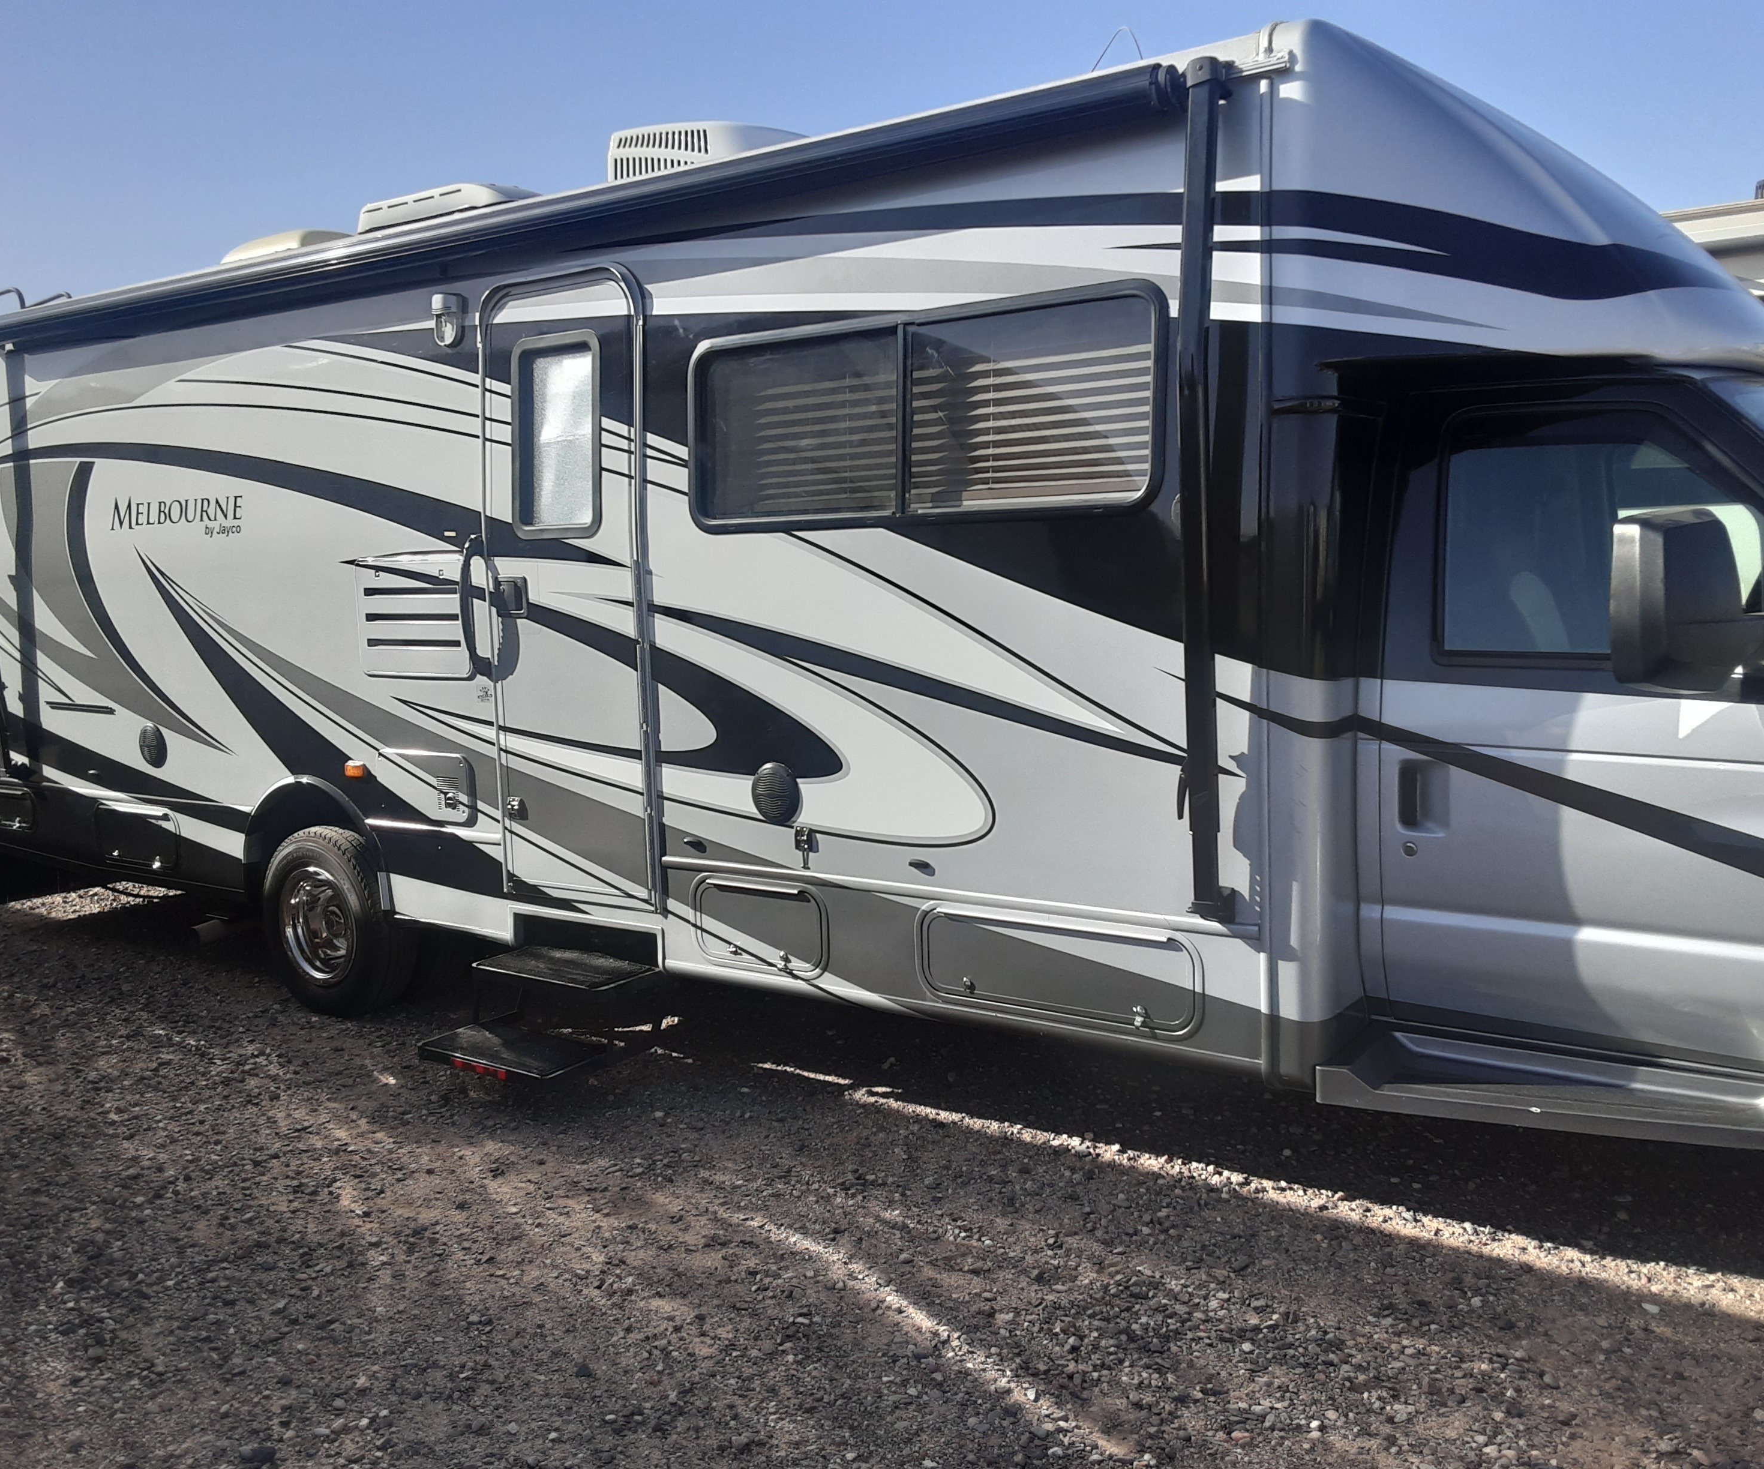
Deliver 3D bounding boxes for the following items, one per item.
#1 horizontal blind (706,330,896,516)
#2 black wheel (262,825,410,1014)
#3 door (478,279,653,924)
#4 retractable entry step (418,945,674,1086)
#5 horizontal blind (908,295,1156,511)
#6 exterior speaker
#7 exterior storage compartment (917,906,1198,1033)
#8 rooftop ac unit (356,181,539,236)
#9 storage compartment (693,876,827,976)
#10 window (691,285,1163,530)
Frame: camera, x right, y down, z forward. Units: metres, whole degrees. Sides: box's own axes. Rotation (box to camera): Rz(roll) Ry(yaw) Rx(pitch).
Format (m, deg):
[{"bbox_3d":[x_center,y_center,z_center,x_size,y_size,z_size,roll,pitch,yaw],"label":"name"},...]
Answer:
[{"bbox_3d":[-0.238,-0.886,4.559,0.719,0.532,0.040,3,7,35],"label":"horizontal blind"},{"bbox_3d":[-2.117,0.720,6.212,0.740,0.735,0.225,3,7,35],"label":"black wheel"},{"bbox_3d":[-0.993,-0.451,5.086,0.720,2.008,0.050,3,7,35],"label":"door"},{"bbox_3d":[-1.065,0.884,5.004,0.637,0.268,0.568,3,7,35],"label":"retractable entry step"},{"bbox_3d":[0.385,-0.840,4.119,0.737,0.520,0.040,3,7,35],"label":"horizontal blind"},{"bbox_3d":[-0.299,0.170,4.635,0.184,0.179,0.035,3,7,35],"label":"exterior speaker"},{"bbox_3d":[0.453,0.598,4.170,0.855,0.294,0.040,3,7,35],"label":"exterior storage compartment"},{"bbox_3d":[-1.542,-1.881,5.768,0.690,0.160,0.360,3,7,35],"label":"rooftop ac unit"},{"bbox_3d":[-0.360,0.557,4.745,0.531,0.269,0.040,3,7,35],"label":"storage compartment"},{"bbox_3d":[0.071,-0.847,4.280,1.541,0.558,0.050,3,7,35],"label":"window"}]

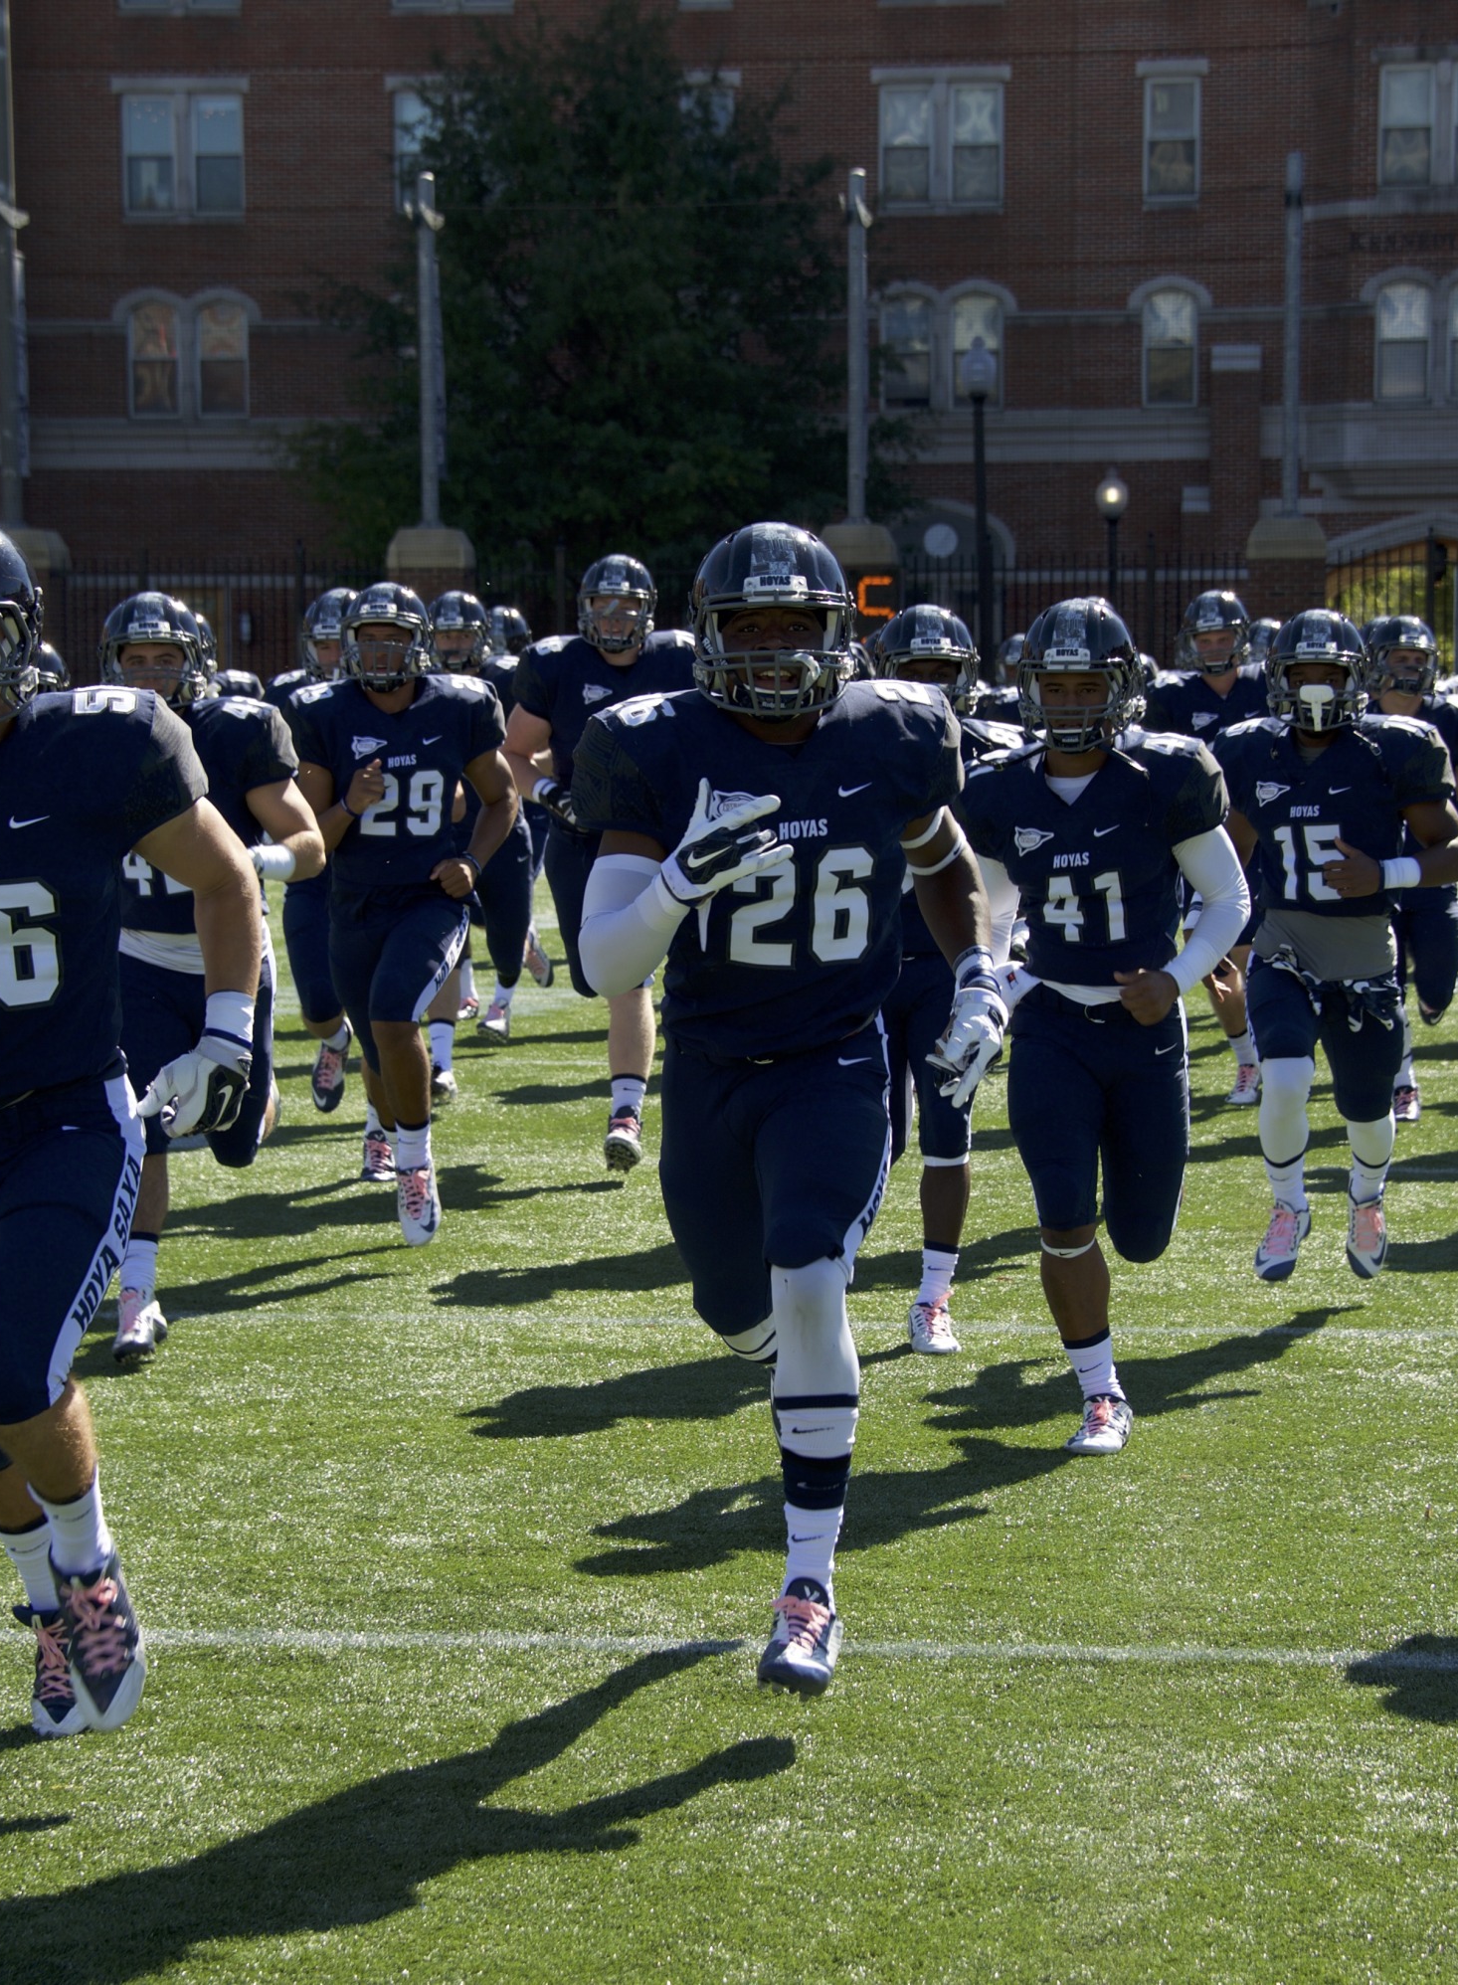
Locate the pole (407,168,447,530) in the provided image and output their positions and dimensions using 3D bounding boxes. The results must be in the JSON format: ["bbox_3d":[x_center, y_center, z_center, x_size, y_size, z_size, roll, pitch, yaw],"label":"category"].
[{"bbox_3d":[-3.189,-6.779,63.102,0.360,3.850,0.360,0,3,0],"label":"pole"}]

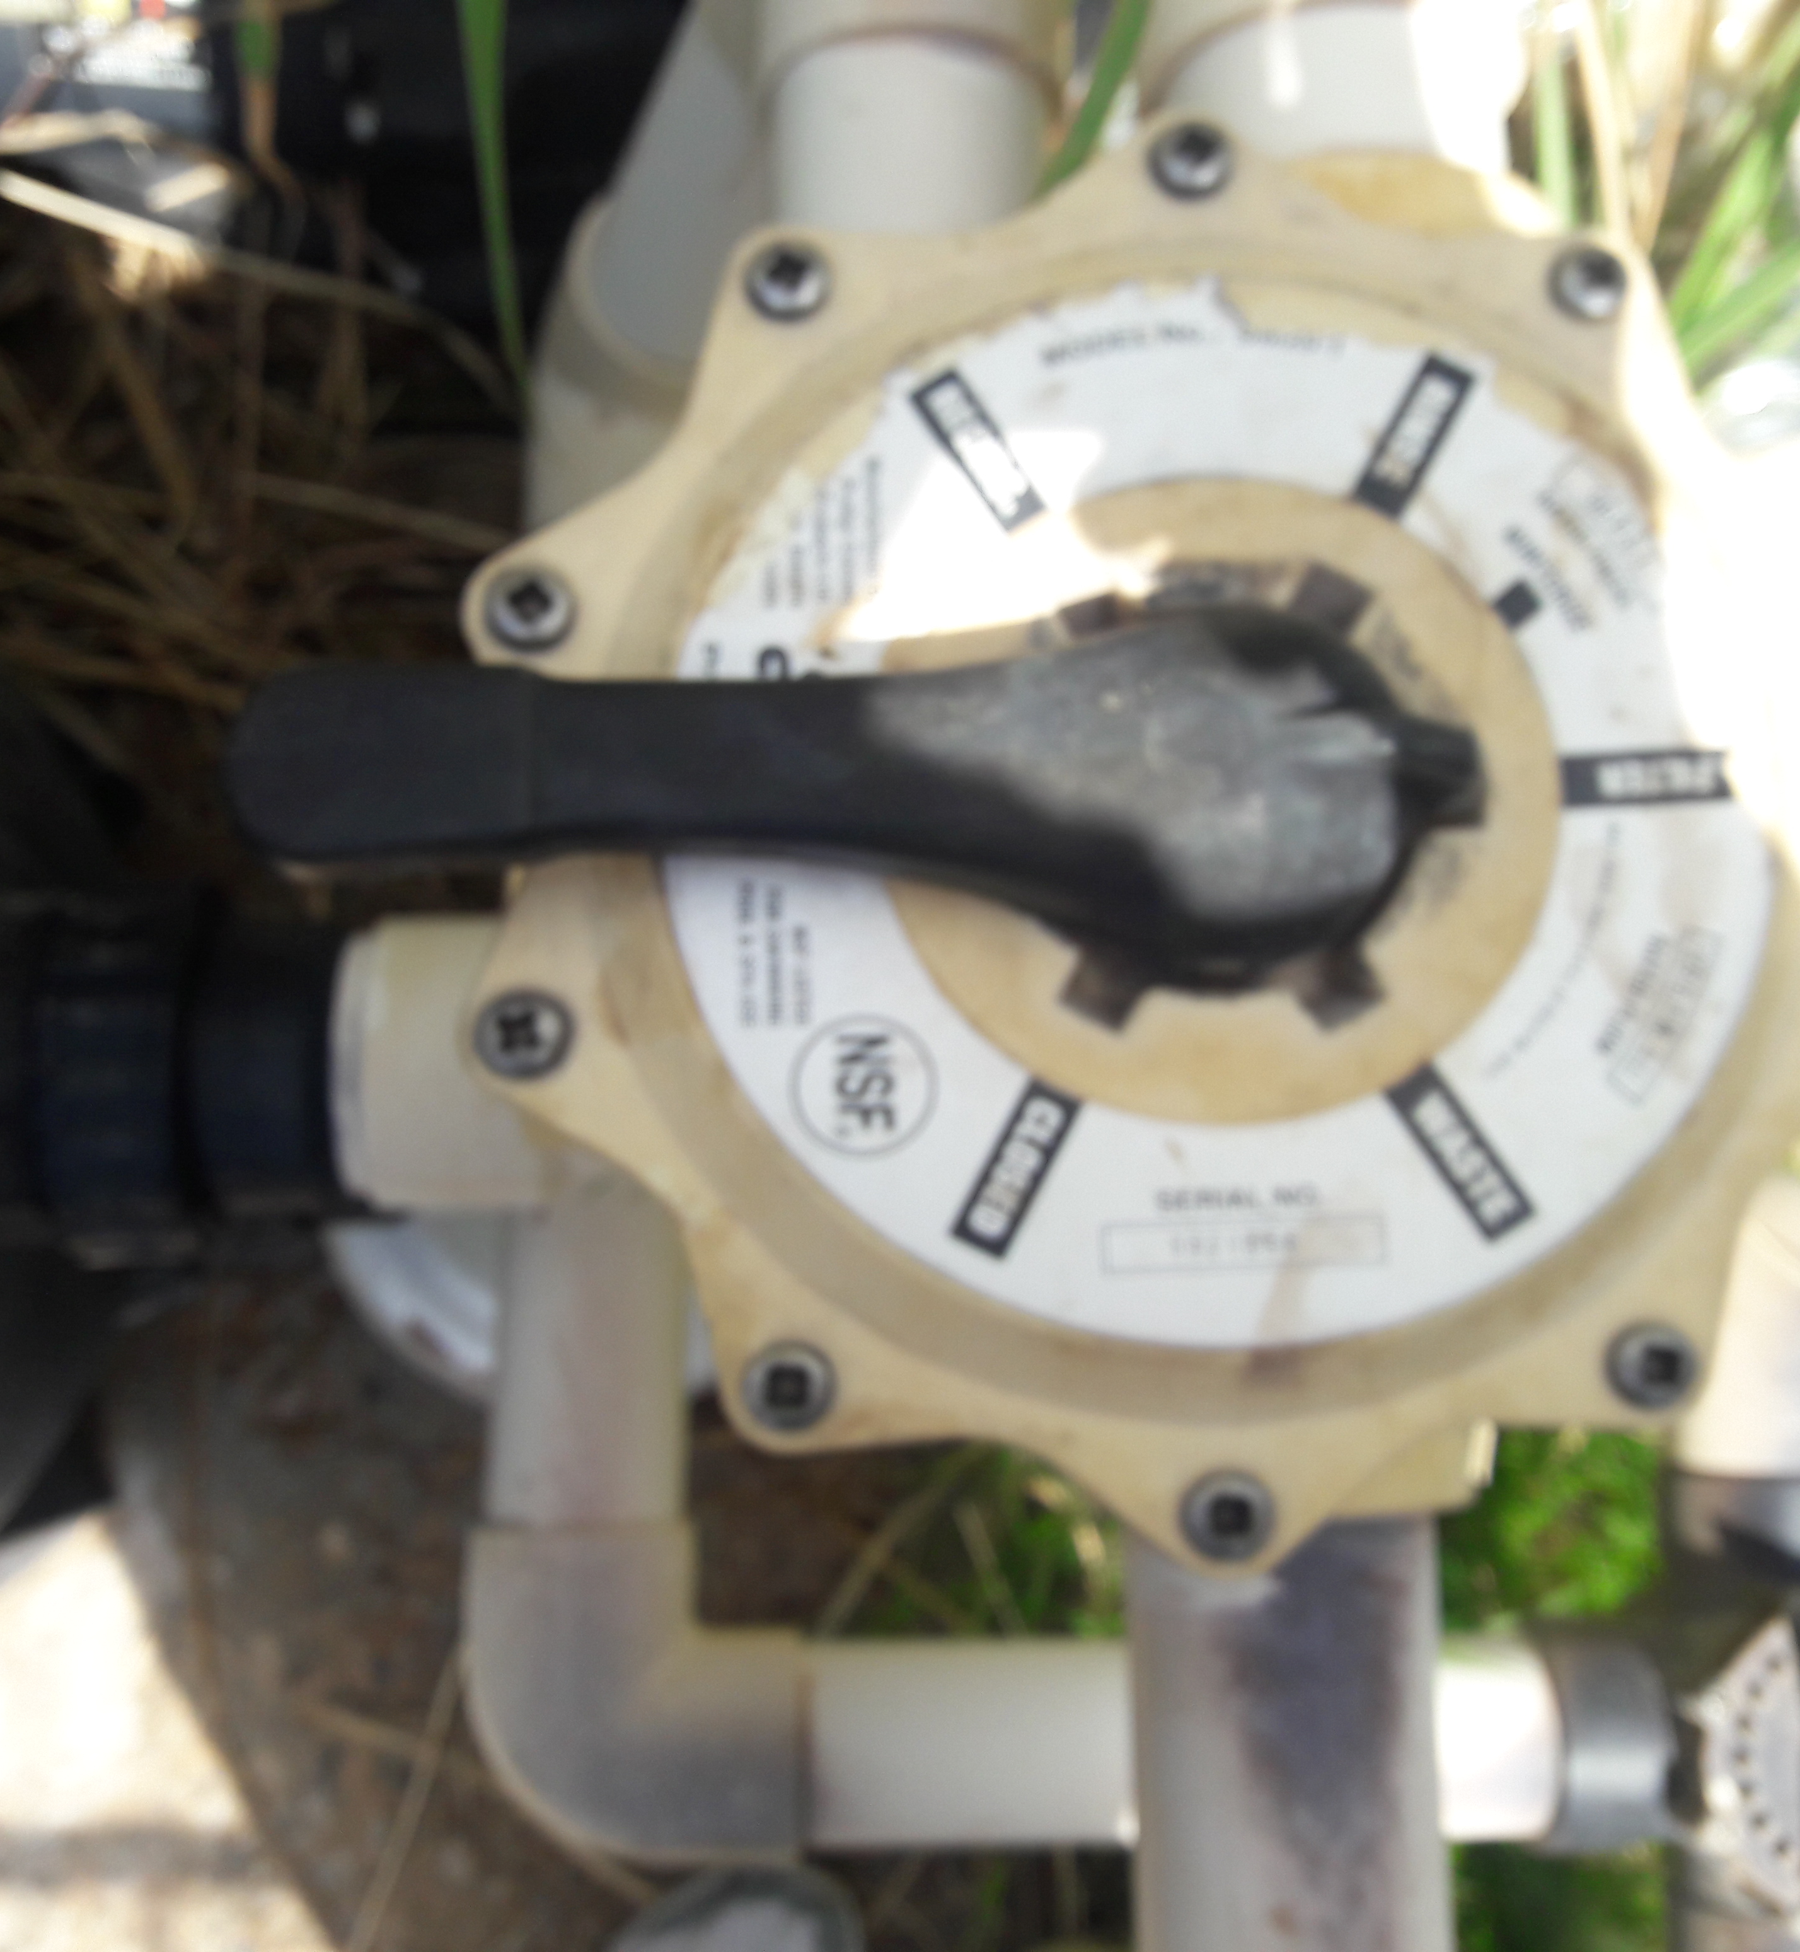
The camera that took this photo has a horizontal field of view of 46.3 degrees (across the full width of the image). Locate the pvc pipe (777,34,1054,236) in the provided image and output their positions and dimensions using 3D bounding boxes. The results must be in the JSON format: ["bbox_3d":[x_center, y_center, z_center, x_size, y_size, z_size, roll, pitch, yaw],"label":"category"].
[{"bbox_3d":[0.003,-0.167,0.468,0.060,0.060,0.065,0,80,0],"label":"pvc pipe"}]

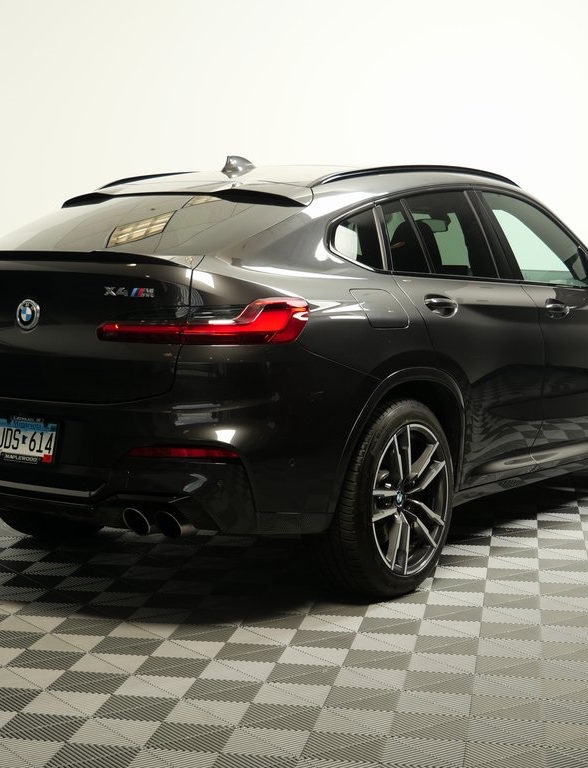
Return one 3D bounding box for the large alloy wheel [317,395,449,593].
[{"bbox_3d":[0.324,0.400,5.013,0.265,0.732,0.740,4,7,35],"label":"large alloy wheel"}]

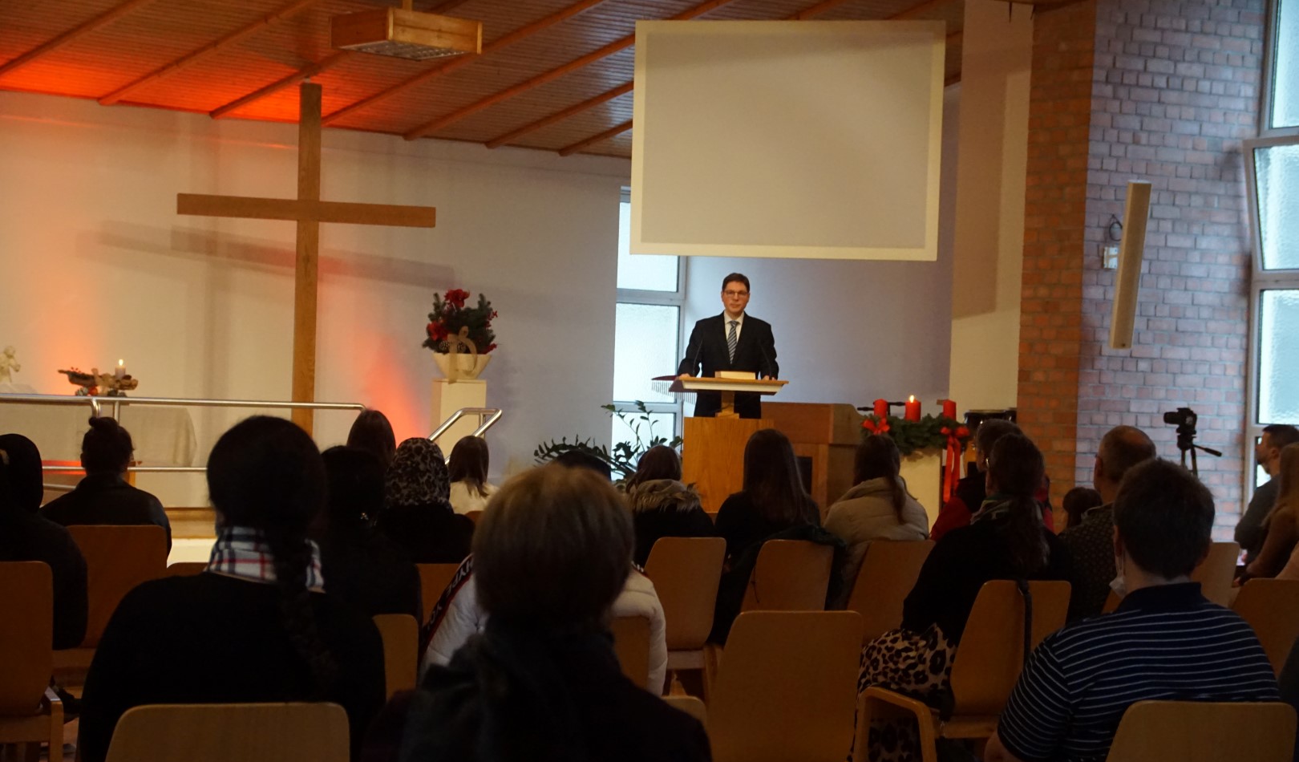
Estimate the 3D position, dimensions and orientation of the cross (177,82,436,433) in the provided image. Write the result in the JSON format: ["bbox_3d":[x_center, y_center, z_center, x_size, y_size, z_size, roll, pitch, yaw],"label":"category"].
[{"bbox_3d":[-2.729,-0.645,23.500,2.050,3.350,0.140,2,0,-11],"label":"cross"}]

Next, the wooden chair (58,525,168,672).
[{"bbox_3d":[-1.880,0.909,10.149,0.490,0.855,0.520,2,0,-15],"label":"wooden chair"}]

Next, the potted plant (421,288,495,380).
[{"bbox_3d":[-1.411,-0.347,22.000,0.530,0.670,0.480,2,0,-12],"label":"potted plant"}]

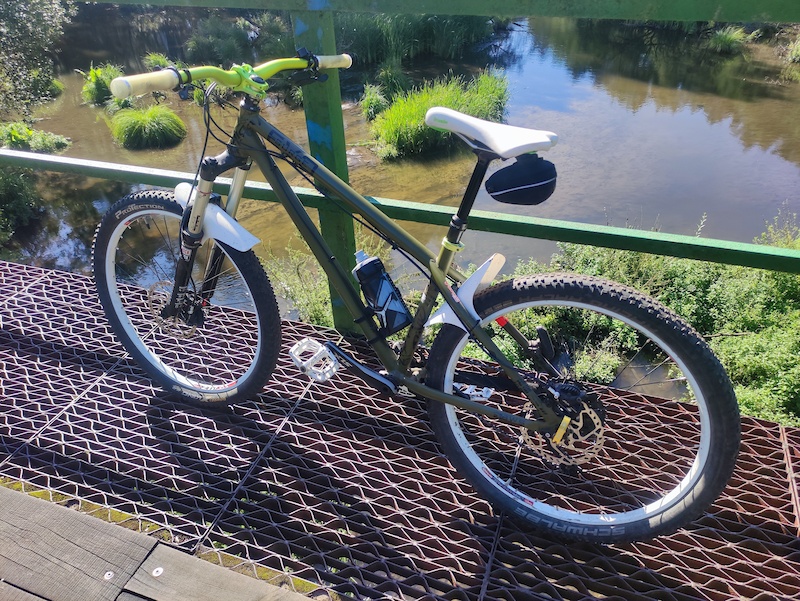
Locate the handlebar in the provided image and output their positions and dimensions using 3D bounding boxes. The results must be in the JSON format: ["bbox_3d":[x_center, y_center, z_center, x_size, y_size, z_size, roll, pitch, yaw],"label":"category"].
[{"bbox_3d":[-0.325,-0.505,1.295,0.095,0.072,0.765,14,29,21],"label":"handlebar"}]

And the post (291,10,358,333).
[{"bbox_3d":[-0.206,-0.328,1.814,0.080,1.065,0.080,10,38,18],"label":"post"}]

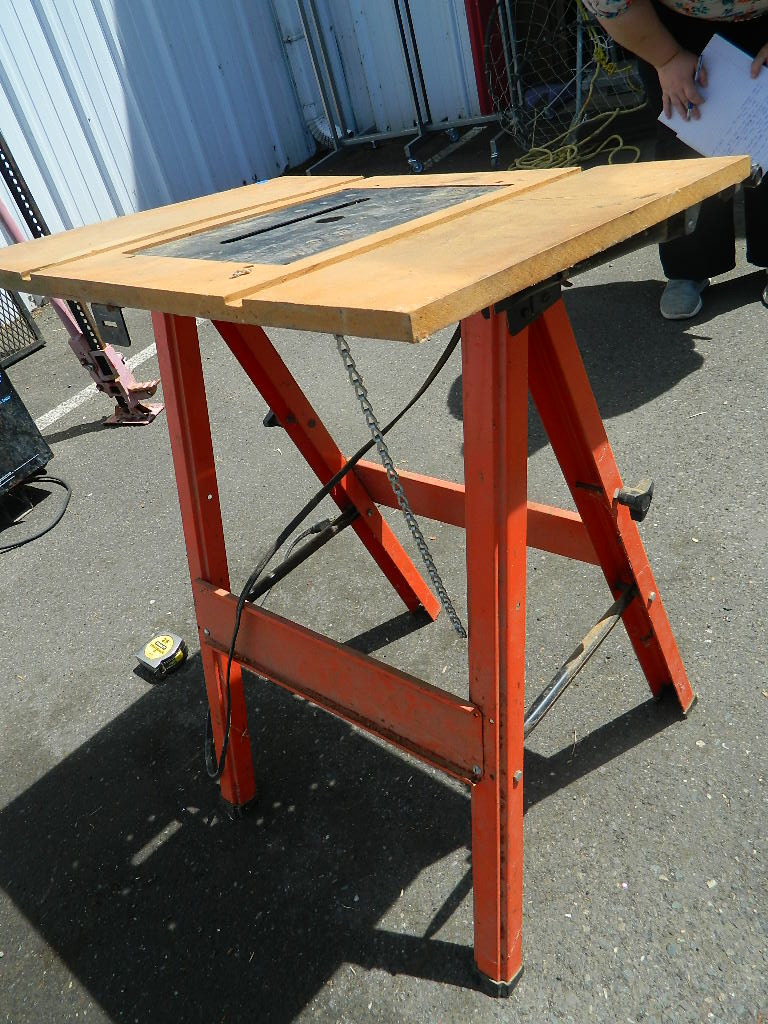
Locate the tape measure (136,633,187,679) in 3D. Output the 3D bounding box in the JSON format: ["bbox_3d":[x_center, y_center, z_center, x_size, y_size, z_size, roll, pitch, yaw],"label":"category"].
[{"bbox_3d":[-0.404,0.271,1.544,0.077,0.039,0.074,19,46,43],"label":"tape measure"}]

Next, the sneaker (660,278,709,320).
[{"bbox_3d":[0.860,-0.635,2.338,0.104,0.100,0.262,5,37,31],"label":"sneaker"}]

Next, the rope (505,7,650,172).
[{"bbox_3d":[0.919,-2.102,4.028,0.650,0.720,0.650,-6,33,15],"label":"rope"}]

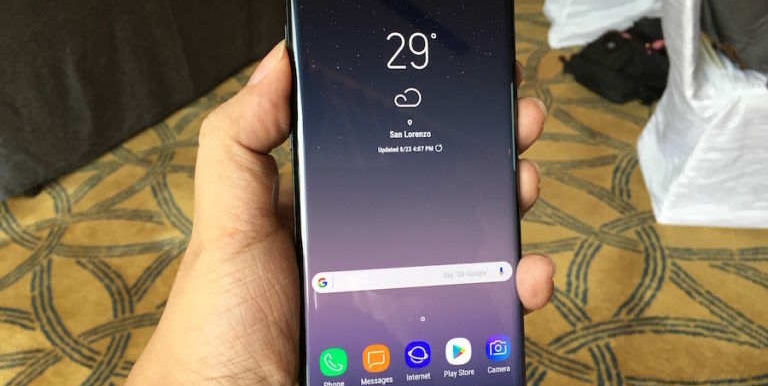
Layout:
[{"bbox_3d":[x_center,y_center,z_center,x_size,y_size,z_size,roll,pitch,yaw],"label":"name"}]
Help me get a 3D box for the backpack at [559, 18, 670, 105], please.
[{"bbox_3d":[1.014,-0.586,2.698,0.420,0.180,0.330,-28,41,-14],"label":"backpack"}]

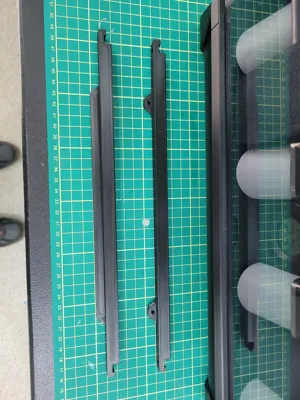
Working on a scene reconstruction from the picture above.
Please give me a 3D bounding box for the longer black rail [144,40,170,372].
[{"bbox_3d":[0.006,0.009,0.298,0.022,0.011,0.325,-1,92,-14],"label":"longer black rail"}]

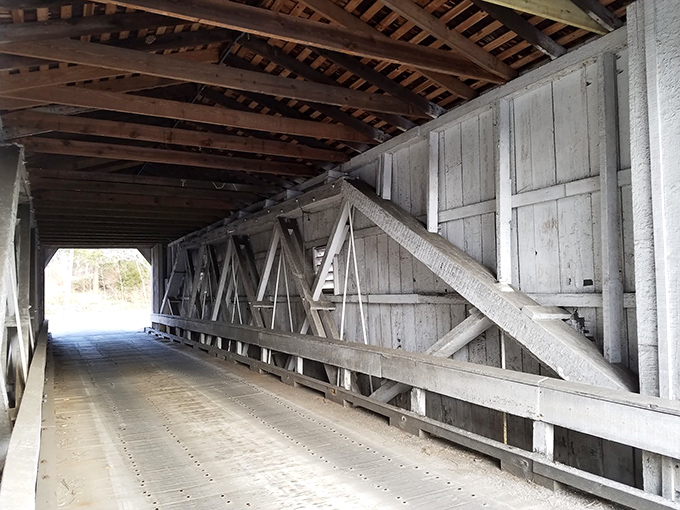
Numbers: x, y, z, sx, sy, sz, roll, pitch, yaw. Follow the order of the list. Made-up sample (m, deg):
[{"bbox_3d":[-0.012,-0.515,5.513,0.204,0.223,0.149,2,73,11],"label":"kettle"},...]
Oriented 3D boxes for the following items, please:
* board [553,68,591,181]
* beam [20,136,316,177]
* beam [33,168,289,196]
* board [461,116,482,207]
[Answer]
[{"bbox_3d":[2.056,-1.124,4.515,0.030,0.944,0.336,1,-4,-29],"label":"board"},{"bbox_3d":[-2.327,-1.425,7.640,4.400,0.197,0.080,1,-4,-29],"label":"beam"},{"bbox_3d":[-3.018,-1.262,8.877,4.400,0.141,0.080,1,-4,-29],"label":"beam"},{"bbox_3d":[1.451,-1.023,5.600,0.030,0.934,0.280,1,-4,-29],"label":"board"}]

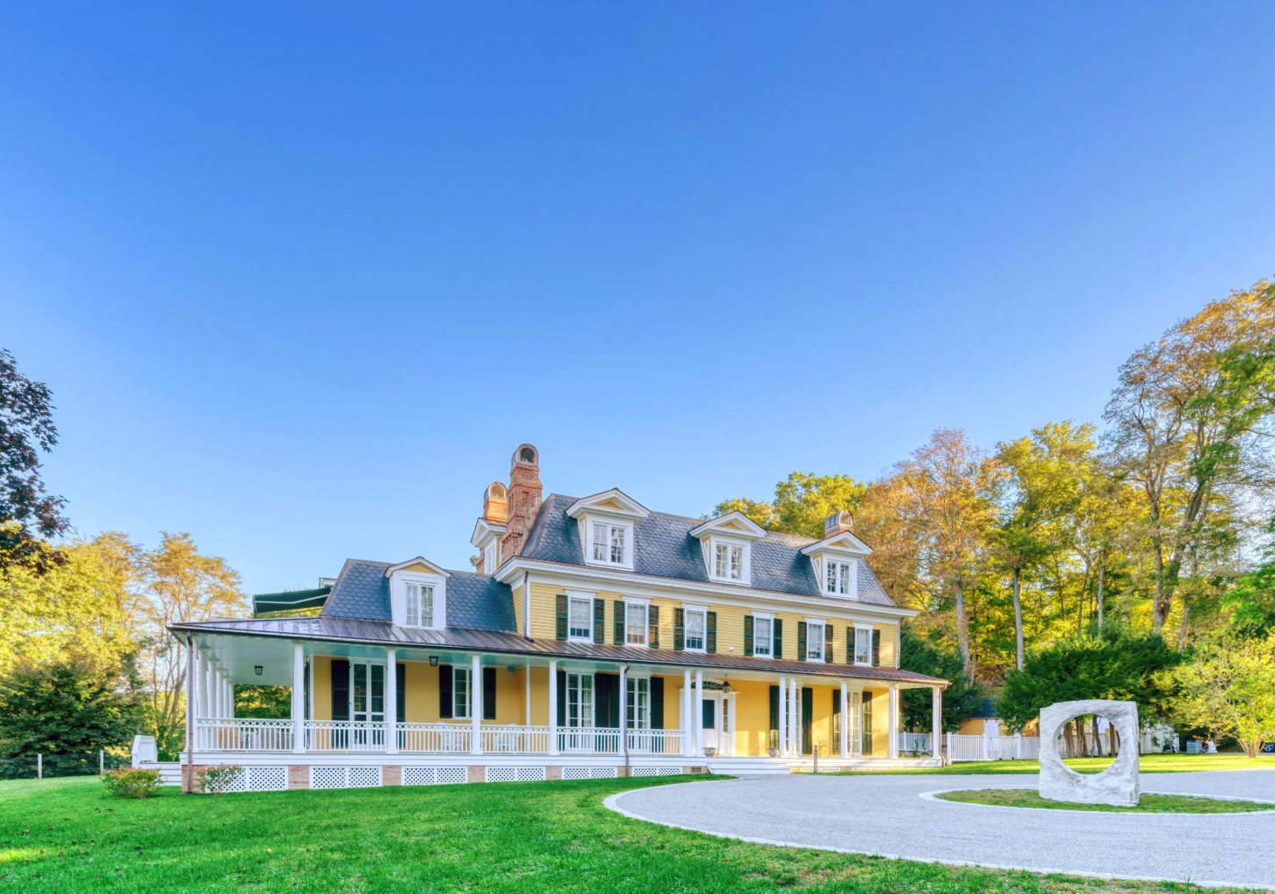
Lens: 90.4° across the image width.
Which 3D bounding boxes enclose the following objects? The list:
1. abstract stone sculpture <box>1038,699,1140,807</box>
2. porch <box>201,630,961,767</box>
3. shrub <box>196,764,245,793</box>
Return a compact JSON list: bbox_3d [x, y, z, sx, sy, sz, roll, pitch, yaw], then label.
[{"bbox_3d":[8.405,5.664,11.800,0.450,1.750,1.500,9,-14,-42],"label":"abstract stone sculpture"},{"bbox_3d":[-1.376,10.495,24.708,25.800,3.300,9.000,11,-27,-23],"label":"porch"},{"bbox_3d":[-10.695,8.486,16.200,1.150,0.700,0.900,5,-11,-26],"label":"shrub"}]

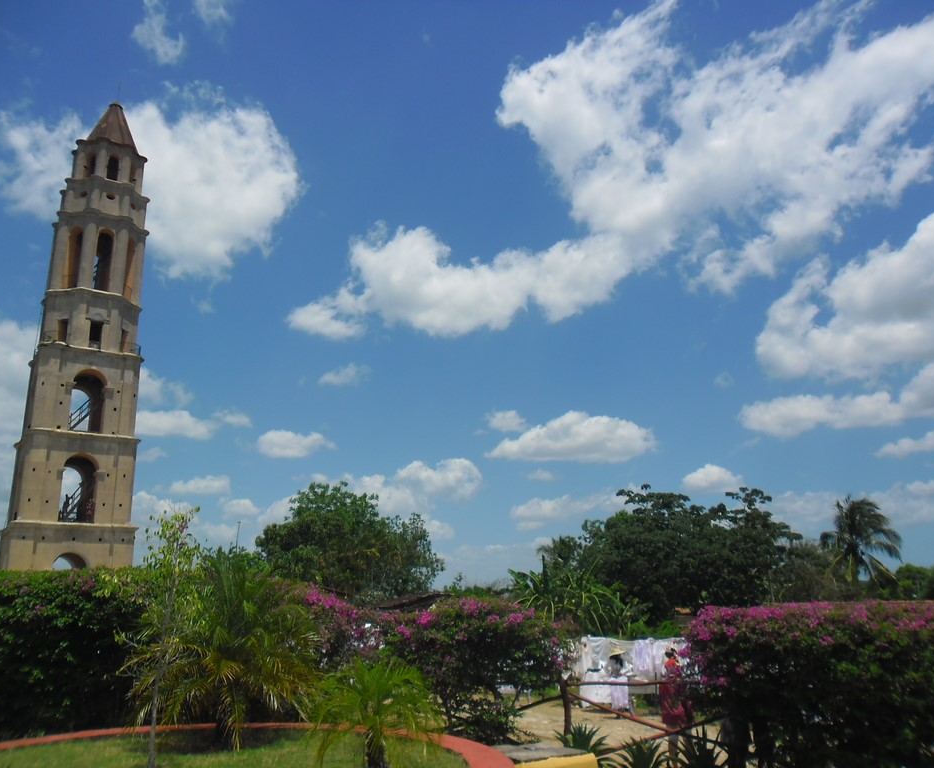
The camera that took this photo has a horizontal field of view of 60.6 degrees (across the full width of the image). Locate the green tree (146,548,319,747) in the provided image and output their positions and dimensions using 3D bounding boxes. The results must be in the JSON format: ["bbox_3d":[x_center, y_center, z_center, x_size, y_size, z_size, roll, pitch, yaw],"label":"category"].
[{"bbox_3d":[-3.810,4.112,12.612,2.700,2.940,2.700,3,-17,-16],"label":"green tree"}]

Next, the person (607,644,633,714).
[{"bbox_3d":[3.724,7.232,19.415,0.530,1.650,0.420,0,-17,-7],"label":"person"}]

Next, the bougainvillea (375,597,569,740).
[{"bbox_3d":[0.142,5.156,14.530,3.200,2.480,2.400,-2,-17,0],"label":"bougainvillea"}]

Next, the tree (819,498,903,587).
[{"bbox_3d":[24.413,11.568,49.106,4.900,8.970,4.900,-10,-18,25],"label":"tree"}]

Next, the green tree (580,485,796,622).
[{"bbox_3d":[11.492,9.769,41.392,10.300,8.790,8.500,-6,-17,15],"label":"green tree"}]

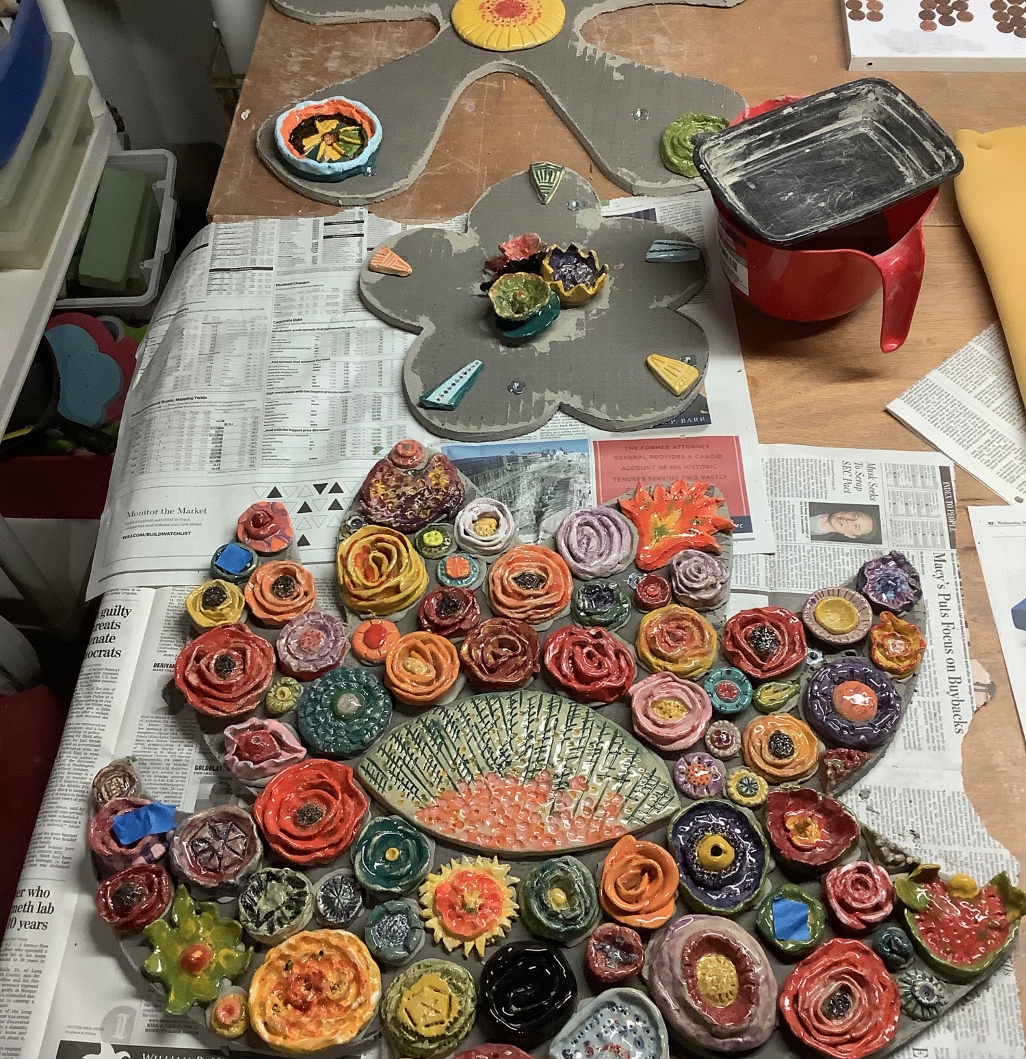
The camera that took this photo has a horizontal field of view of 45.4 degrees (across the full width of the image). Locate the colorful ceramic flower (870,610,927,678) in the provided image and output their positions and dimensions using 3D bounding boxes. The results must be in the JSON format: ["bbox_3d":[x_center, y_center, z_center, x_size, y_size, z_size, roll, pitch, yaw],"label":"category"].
[{"bbox_3d":[0.313,0.095,0.995,0.043,0.022,0.053,-4,57,0],"label":"colorful ceramic flower"}]

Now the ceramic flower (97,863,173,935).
[{"bbox_3d":[-0.274,0.268,0.889,0.050,0.026,0.046,-5,57,0],"label":"ceramic flower"}]

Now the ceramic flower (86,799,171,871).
[{"bbox_3d":[-0.282,0.229,0.910,0.057,0.032,0.051,-5,57,0],"label":"ceramic flower"}]

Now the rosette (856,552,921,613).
[{"bbox_3d":[0.315,0.045,1.026,0.054,0.024,0.058,-4,57,0],"label":"rosette"}]

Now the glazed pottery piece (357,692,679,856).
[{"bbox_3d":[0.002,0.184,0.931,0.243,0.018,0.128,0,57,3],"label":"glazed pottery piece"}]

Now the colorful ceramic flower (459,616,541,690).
[{"bbox_3d":[-0.010,0.098,0.986,0.064,0.025,0.059,-2,58,2],"label":"colorful ceramic flower"}]

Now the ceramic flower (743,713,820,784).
[{"bbox_3d":[0.205,0.165,0.933,0.057,0.022,0.053,-2,58,2],"label":"ceramic flower"}]

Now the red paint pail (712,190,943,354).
[{"bbox_3d":[0.285,-0.272,1.154,0.185,0.147,0.240,-28,60,-14],"label":"red paint pail"}]

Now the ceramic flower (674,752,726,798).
[{"bbox_3d":[0.142,0.186,0.930,0.036,0.012,0.034,-2,58,2],"label":"ceramic flower"}]

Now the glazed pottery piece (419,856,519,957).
[{"bbox_3d":[-0.032,0.272,0.888,0.071,0.020,0.071,-2,56,2],"label":"glazed pottery piece"}]

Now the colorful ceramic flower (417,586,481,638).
[{"bbox_3d":[-0.053,0.069,1.008,0.051,0.024,0.047,-2,58,2],"label":"colorful ceramic flower"}]

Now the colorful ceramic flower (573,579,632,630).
[{"bbox_3d":[0.074,0.062,1.028,0.049,0.022,0.049,-4,57,0],"label":"colorful ceramic flower"}]

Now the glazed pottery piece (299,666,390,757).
[{"bbox_3d":[-0.134,0.140,0.965,0.074,0.024,0.070,-5,57,0],"label":"glazed pottery piece"}]

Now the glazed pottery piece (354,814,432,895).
[{"bbox_3d":[-0.090,0.245,0.920,0.057,0.018,0.058,-4,57,0],"label":"glazed pottery piece"}]

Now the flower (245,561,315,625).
[{"bbox_3d":[-0.198,0.053,1.048,0.061,0.020,0.060,-4,57,0],"label":"flower"}]

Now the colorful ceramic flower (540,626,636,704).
[{"bbox_3d":[0.062,0.107,0.977,0.072,0.022,0.066,-4,57,0],"label":"colorful ceramic flower"}]

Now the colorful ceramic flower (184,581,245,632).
[{"bbox_3d":[-0.246,0.068,1.020,0.048,0.023,0.047,-2,58,2],"label":"colorful ceramic flower"}]

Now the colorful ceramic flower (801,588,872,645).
[{"bbox_3d":[0.259,0.073,0.985,0.055,0.025,0.048,-5,57,0],"label":"colorful ceramic flower"}]

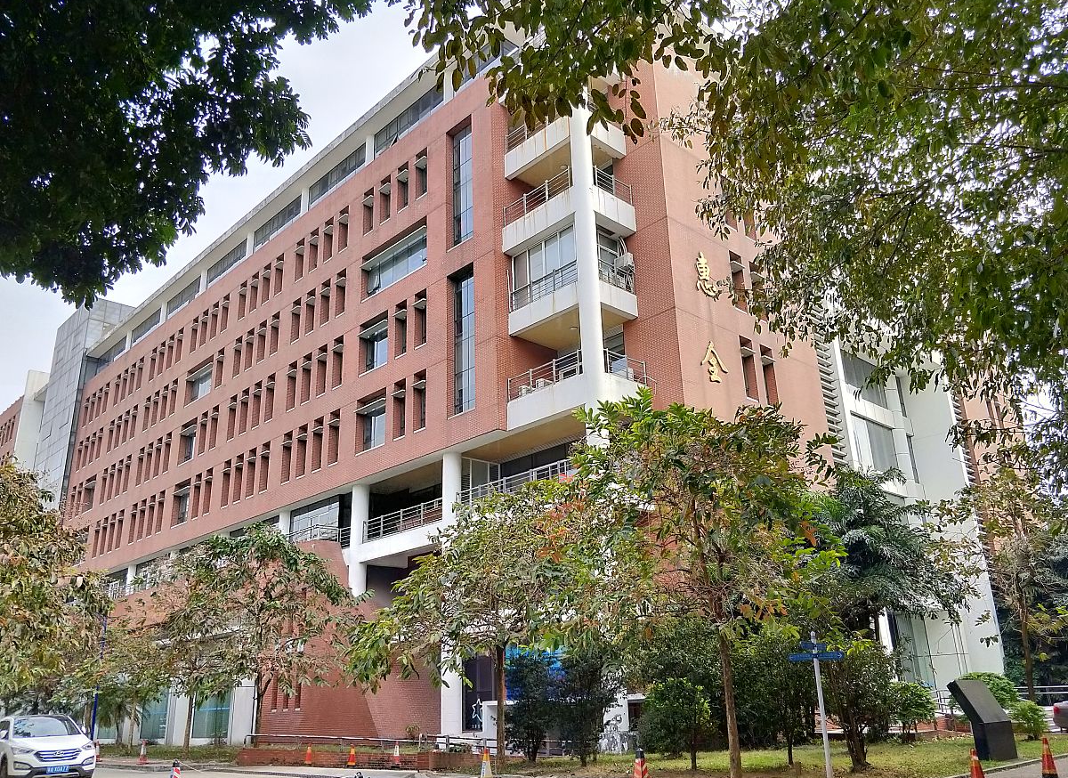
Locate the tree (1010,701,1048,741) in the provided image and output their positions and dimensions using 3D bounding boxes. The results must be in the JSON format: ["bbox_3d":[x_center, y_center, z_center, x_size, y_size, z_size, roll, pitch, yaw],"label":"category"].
[{"bbox_3d":[15.682,10.467,24.424,1.150,1.150,1.100,-13,-22,28],"label":"tree"}]

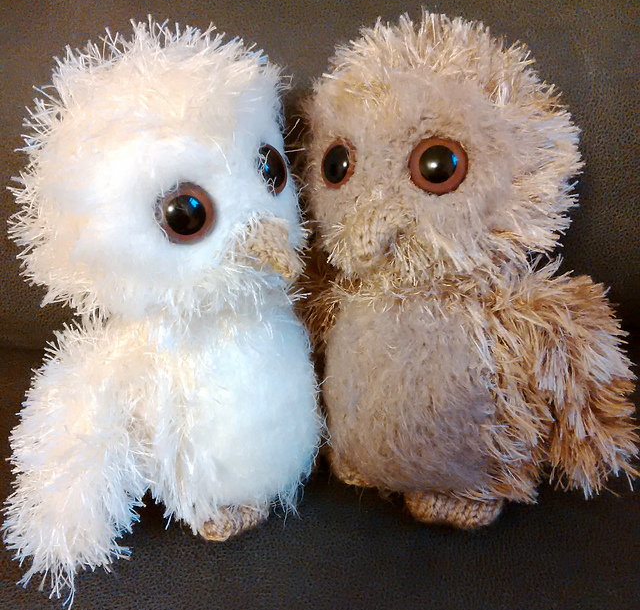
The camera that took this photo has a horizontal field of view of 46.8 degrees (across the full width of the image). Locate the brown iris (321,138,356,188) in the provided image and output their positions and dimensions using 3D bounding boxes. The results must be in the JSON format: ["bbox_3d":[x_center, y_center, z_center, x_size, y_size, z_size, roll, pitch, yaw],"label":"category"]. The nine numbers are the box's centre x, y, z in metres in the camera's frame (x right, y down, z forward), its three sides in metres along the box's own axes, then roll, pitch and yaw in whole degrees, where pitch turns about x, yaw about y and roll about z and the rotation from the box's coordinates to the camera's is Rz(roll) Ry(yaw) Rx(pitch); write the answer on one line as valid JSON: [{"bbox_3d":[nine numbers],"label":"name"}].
[{"bbox_3d":[0.008,-0.061,0.317,0.008,0.024,0.024,0,4,-43],"label":"brown iris"}]

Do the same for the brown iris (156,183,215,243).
[{"bbox_3d":[-0.051,-0.035,0.285,0.024,0.024,0.008,-1,6,-12],"label":"brown iris"}]

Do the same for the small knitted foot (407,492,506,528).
[{"bbox_3d":[0.060,0.085,0.328,0.041,0.018,0.028,11,30,17],"label":"small knitted foot"}]

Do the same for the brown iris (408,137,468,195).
[{"bbox_3d":[0.048,-0.056,0.297,0.024,0.024,0.008,1,5,9],"label":"brown iris"}]

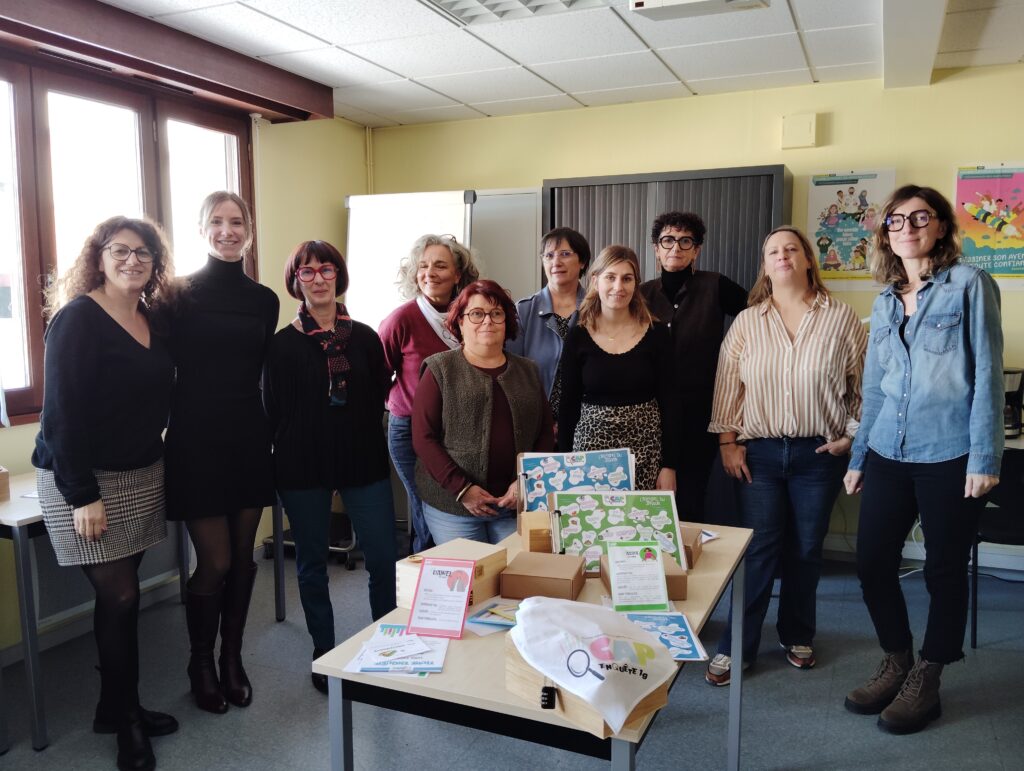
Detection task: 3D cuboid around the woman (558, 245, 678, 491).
[{"bbox_3d":[0.389,0.286,3.060,0.440,1.577,0.290,1,6,12],"label":"woman"}]

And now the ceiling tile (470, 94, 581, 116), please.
[{"bbox_3d":[0.077,-1.568,4.613,0.598,0.023,0.317,3,7,24],"label":"ceiling tile"}]

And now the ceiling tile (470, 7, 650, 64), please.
[{"bbox_3d":[0.204,-1.434,3.412,0.598,0.023,0.591,3,7,24],"label":"ceiling tile"}]

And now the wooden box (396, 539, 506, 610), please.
[{"bbox_3d":[-0.128,0.417,1.812,0.137,0.098,0.212,4,8,35],"label":"wooden box"}]

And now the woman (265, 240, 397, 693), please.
[{"bbox_3d":[-0.656,0.286,3.000,0.470,1.592,0.320,-2,7,-14],"label":"woman"}]

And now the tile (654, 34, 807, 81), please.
[{"bbox_3d":[0.992,-1.456,3.685,0.597,0.020,0.600,3,7,24],"label":"tile"}]

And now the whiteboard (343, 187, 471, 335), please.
[{"bbox_3d":[-0.514,-0.423,4.120,0.690,1.050,0.050,2,1,17],"label":"whiteboard"}]

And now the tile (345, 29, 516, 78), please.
[{"bbox_3d":[-0.351,-1.468,3.678,0.600,0.020,0.600,3,7,24],"label":"tile"}]

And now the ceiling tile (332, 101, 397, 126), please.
[{"bbox_3d":[-0.924,-1.592,4.851,0.212,0.023,0.686,3,7,24],"label":"ceiling tile"}]

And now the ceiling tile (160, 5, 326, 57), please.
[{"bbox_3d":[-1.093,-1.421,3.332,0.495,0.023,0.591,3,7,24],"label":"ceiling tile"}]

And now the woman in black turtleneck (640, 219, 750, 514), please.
[{"bbox_3d":[0.732,0.141,3.520,0.500,1.729,0.320,1,7,14],"label":"woman in black turtleneck"}]

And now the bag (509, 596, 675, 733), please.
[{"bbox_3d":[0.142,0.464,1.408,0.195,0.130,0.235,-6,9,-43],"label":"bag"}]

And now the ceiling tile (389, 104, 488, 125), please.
[{"bbox_3d":[-0.475,-1.594,4.855,0.598,0.023,0.317,3,7,24],"label":"ceiling tile"}]

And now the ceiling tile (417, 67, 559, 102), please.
[{"bbox_3d":[-0.108,-1.521,4.196,0.598,0.023,0.591,3,7,24],"label":"ceiling tile"}]

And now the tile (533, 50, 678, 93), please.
[{"bbox_3d":[0.446,-1.502,3.977,0.600,0.020,0.600,3,7,24],"label":"tile"}]

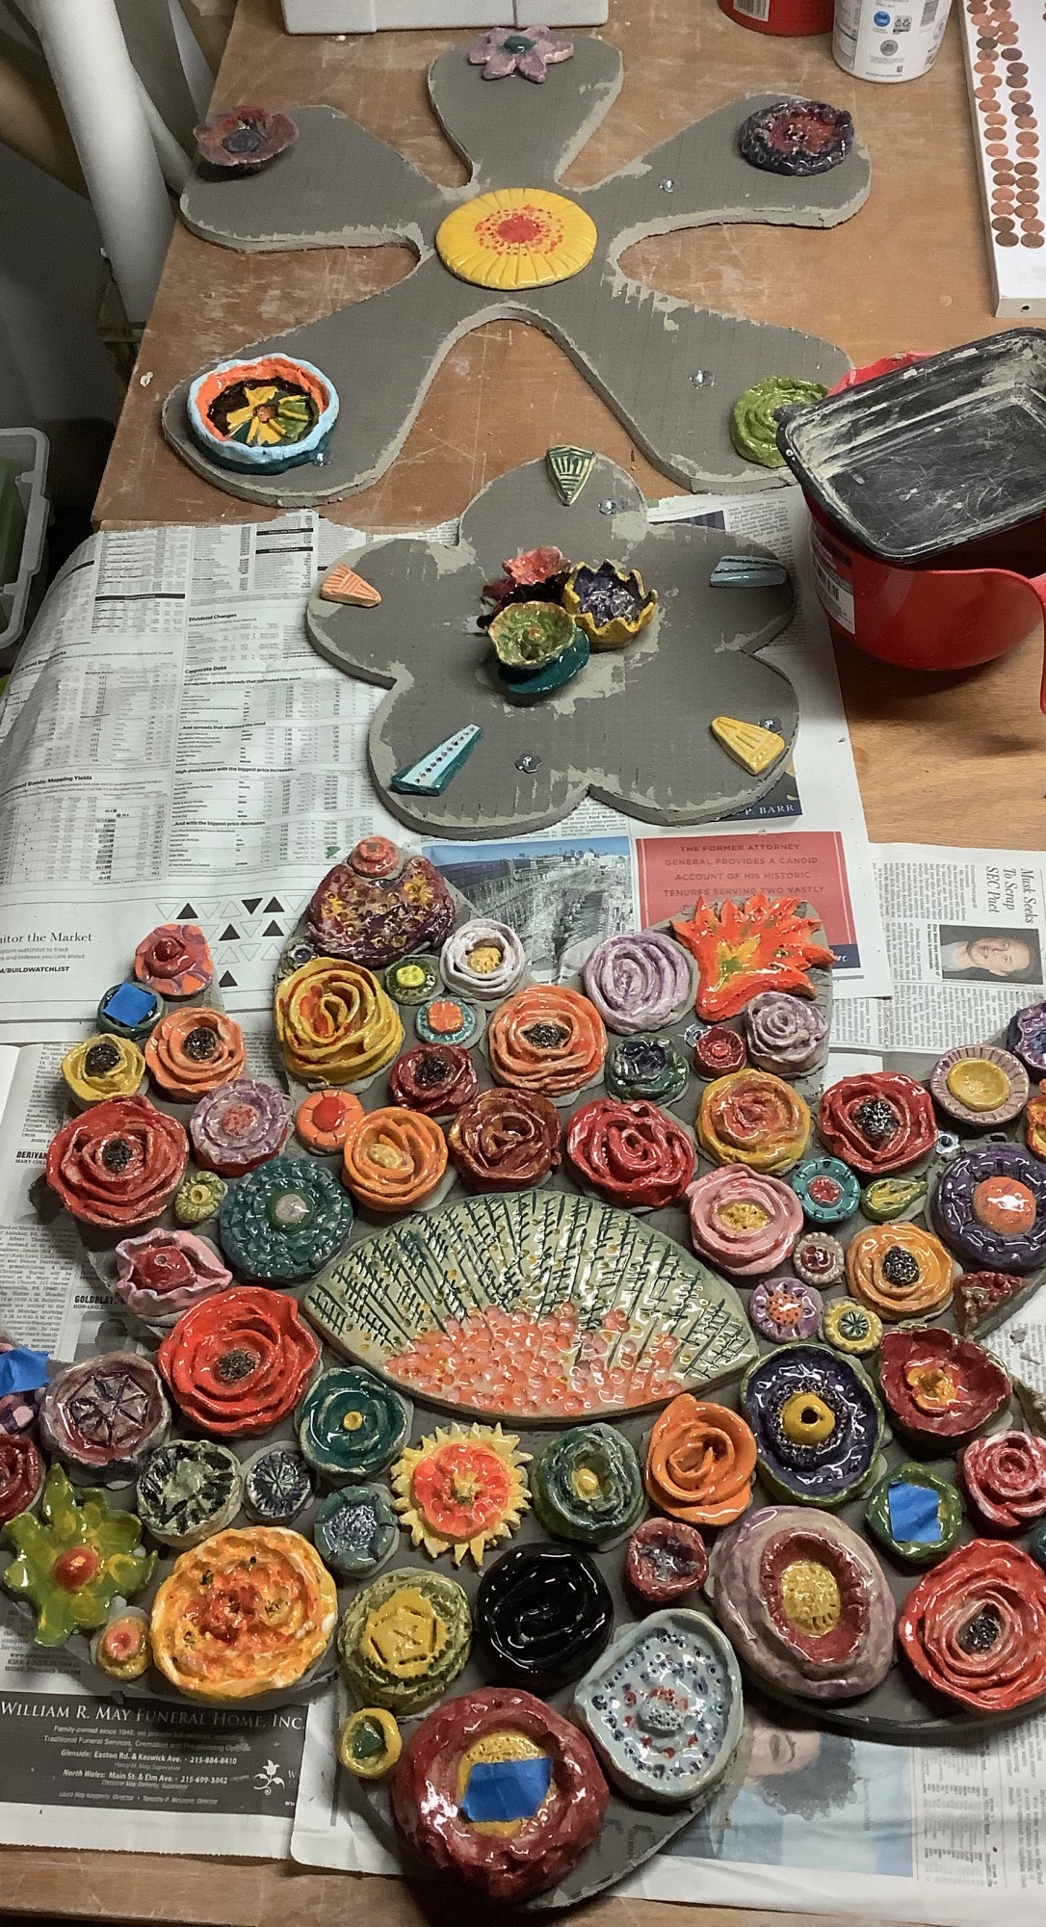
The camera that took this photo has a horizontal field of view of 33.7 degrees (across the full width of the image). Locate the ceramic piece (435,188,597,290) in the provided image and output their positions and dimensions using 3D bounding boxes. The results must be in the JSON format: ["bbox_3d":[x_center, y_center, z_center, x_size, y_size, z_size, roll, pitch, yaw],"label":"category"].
[{"bbox_3d":[-0.006,-0.611,1.450,0.137,0.012,0.125,-5,57,0],"label":"ceramic piece"}]

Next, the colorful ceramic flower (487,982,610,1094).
[{"bbox_3d":[0.015,0.043,1.017,0.071,0.026,0.067,-5,57,0],"label":"colorful ceramic flower"}]

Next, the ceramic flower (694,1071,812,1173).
[{"bbox_3d":[0.133,0.090,0.985,0.064,0.022,0.062,-4,57,0],"label":"ceramic flower"}]

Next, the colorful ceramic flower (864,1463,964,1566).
[{"bbox_3d":[0.192,0.275,0.857,0.049,0.029,0.047,-5,57,0],"label":"colorful ceramic flower"}]

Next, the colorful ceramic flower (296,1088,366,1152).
[{"bbox_3d":[-0.114,0.093,1.018,0.040,0.014,0.036,-2,56,2],"label":"colorful ceramic flower"}]

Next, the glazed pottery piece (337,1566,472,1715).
[{"bbox_3d":[-0.058,0.330,0.842,0.064,0.034,0.065,-2,56,2],"label":"glazed pottery piece"}]

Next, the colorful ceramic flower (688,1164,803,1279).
[{"bbox_3d":[0.124,0.142,0.963,0.063,0.026,0.065,-2,56,2],"label":"colorful ceramic flower"}]

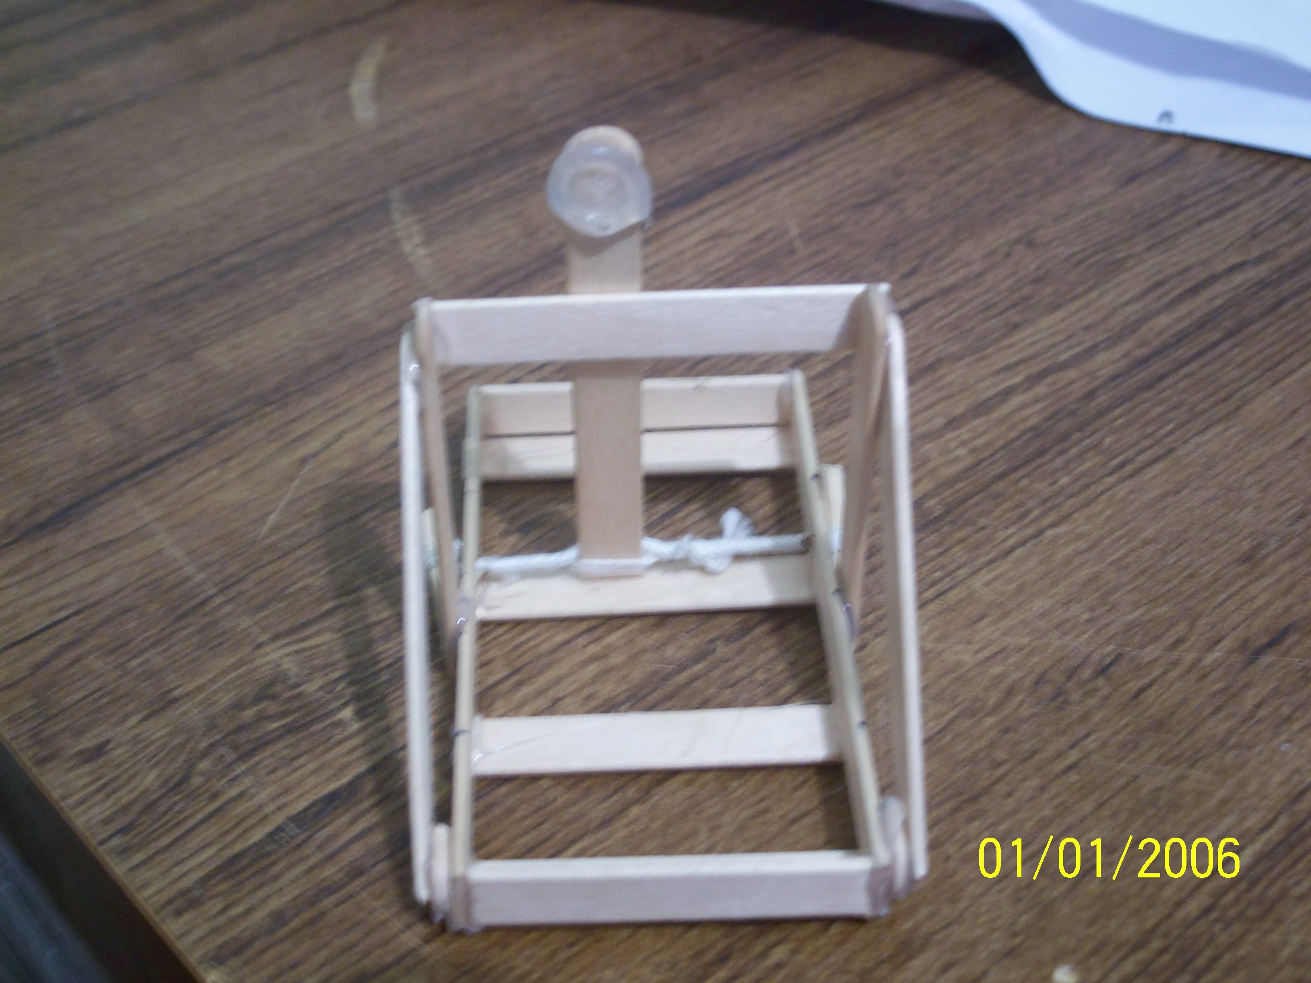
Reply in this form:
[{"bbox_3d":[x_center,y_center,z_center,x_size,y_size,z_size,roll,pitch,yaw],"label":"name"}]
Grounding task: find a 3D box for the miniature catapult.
[{"bbox_3d":[0.000,-0.012,0.273,0.069,0.093,0.110,-2,41,-2],"label":"miniature catapult"}]

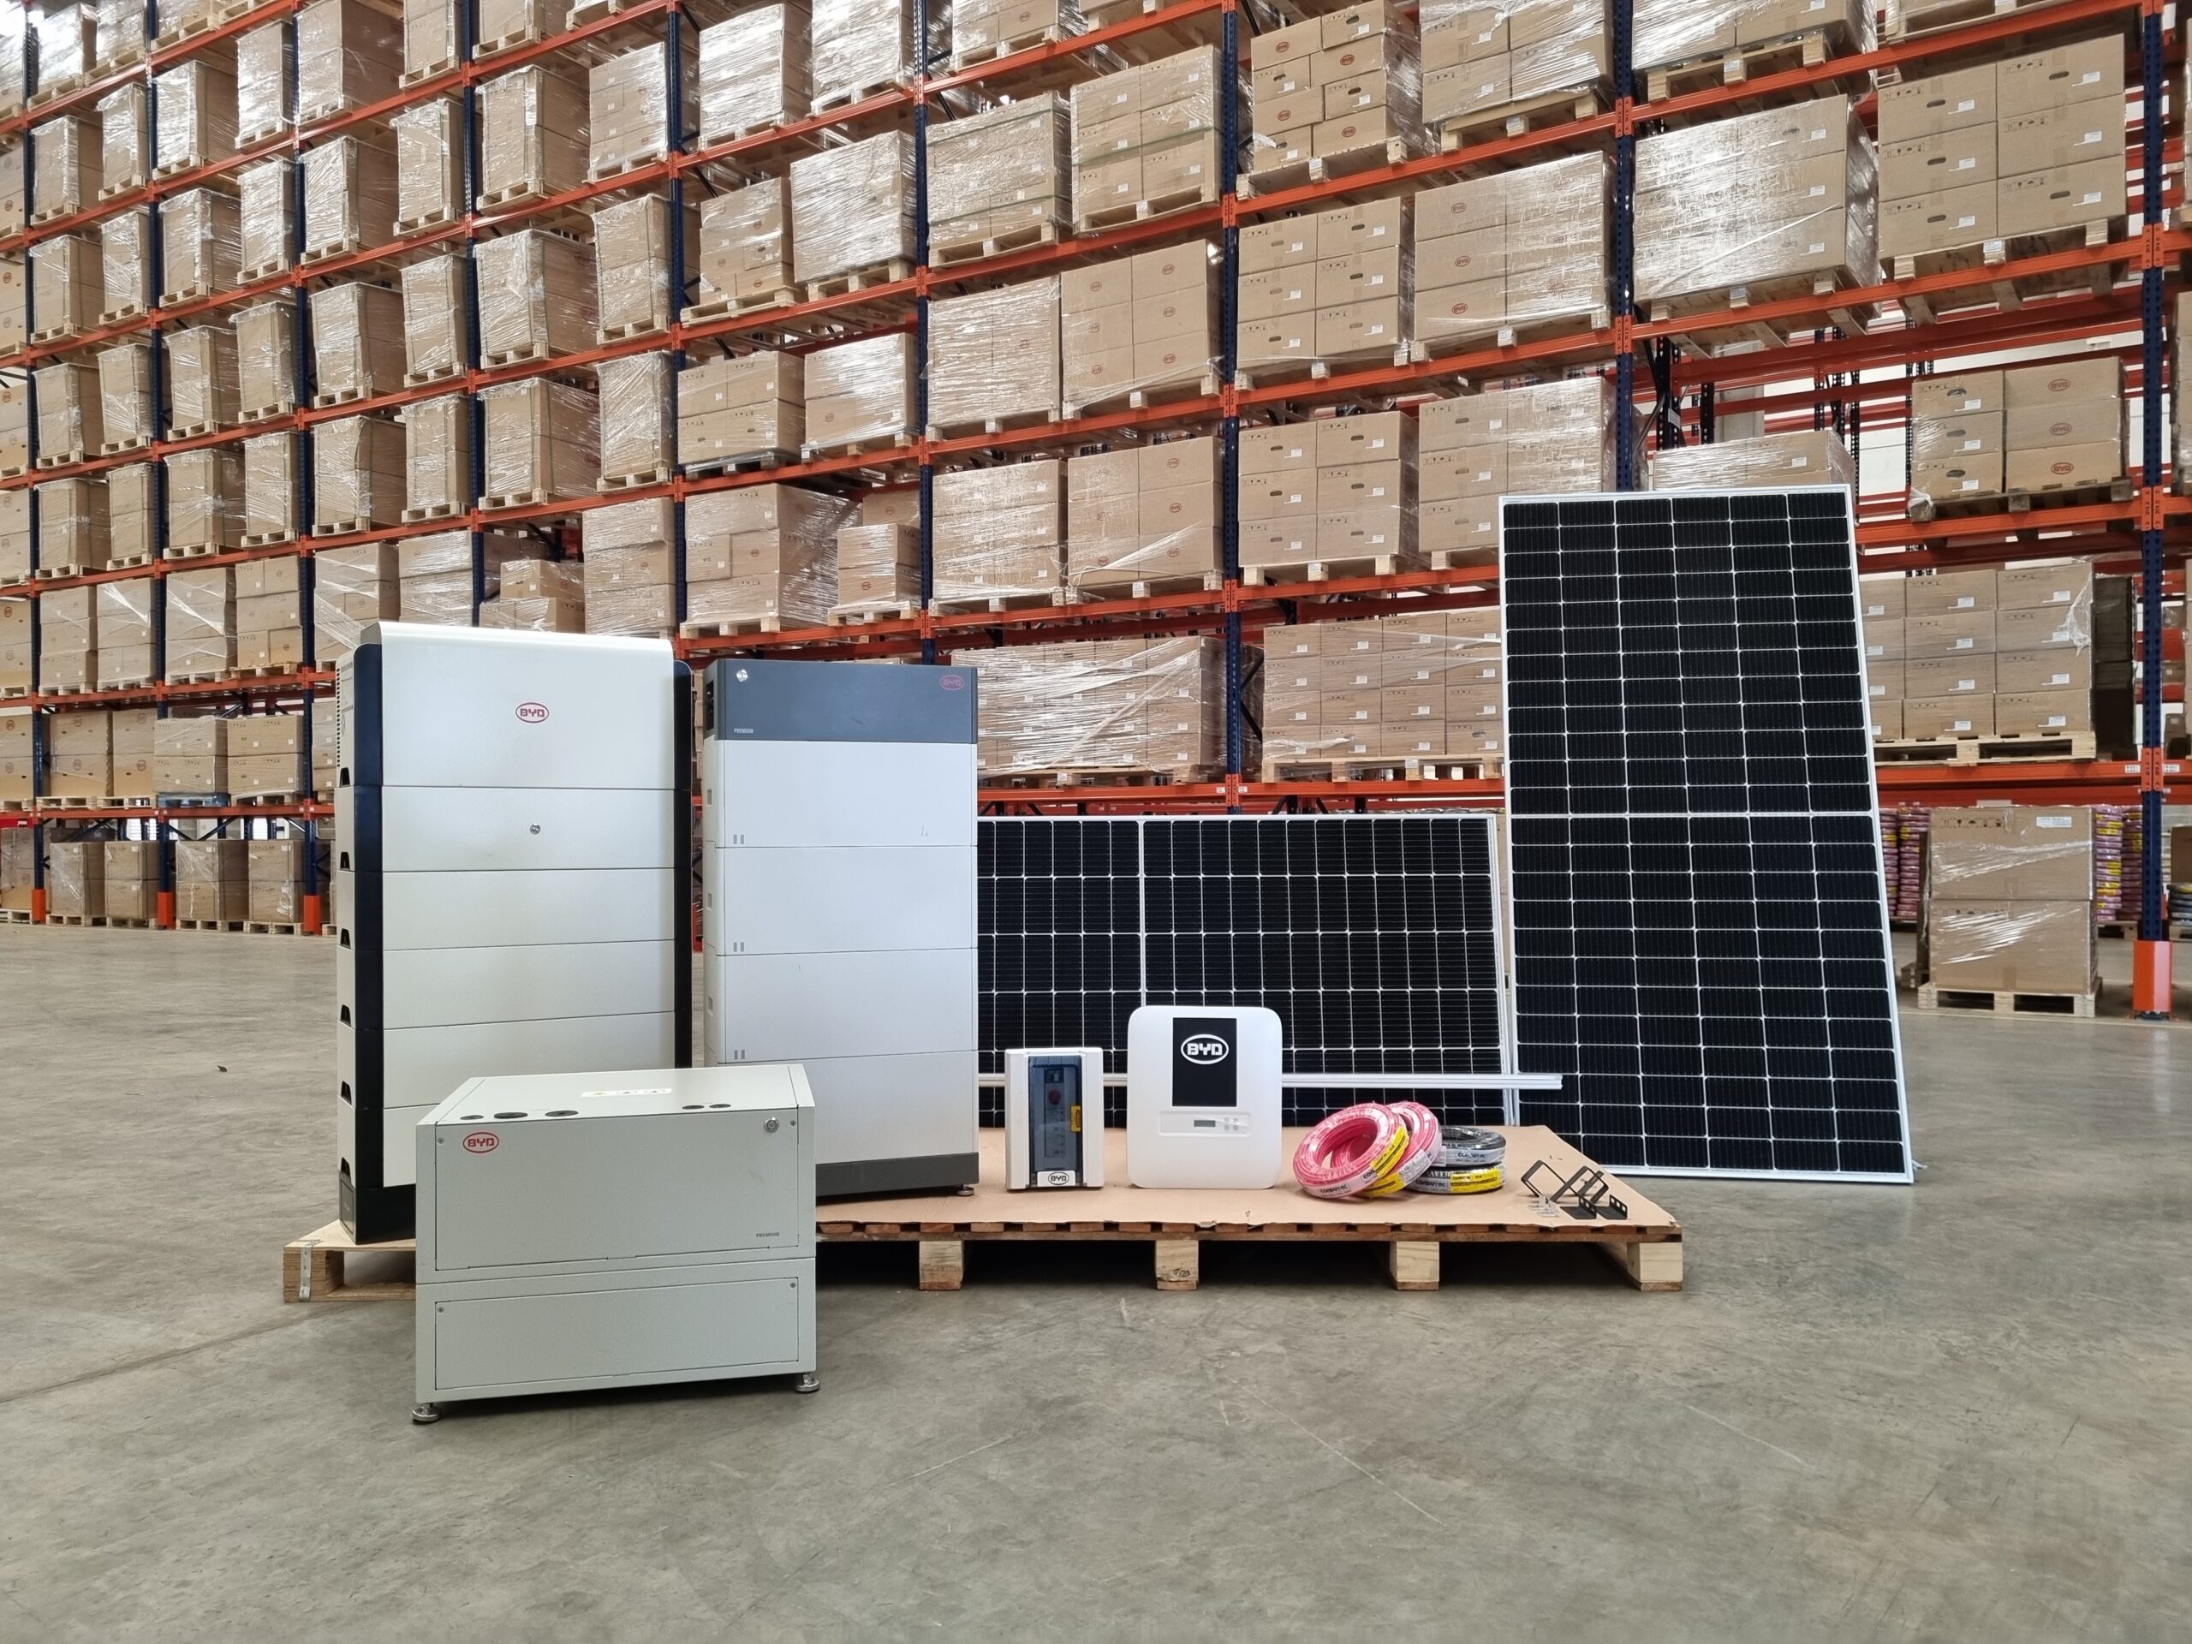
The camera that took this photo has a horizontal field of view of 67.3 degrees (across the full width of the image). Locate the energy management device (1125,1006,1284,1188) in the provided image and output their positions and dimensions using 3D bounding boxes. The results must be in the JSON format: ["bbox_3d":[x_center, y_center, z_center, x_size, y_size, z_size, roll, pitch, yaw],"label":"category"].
[{"bbox_3d":[0.252,0.636,3.854,0.357,0.415,0.150,-1,0,4],"label":"energy management device"}]

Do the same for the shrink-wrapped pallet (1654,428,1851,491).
[{"bbox_3d":[3.885,-1.854,9.674,0.980,0.540,1.020,-1,0,32],"label":"shrink-wrapped pallet"}]

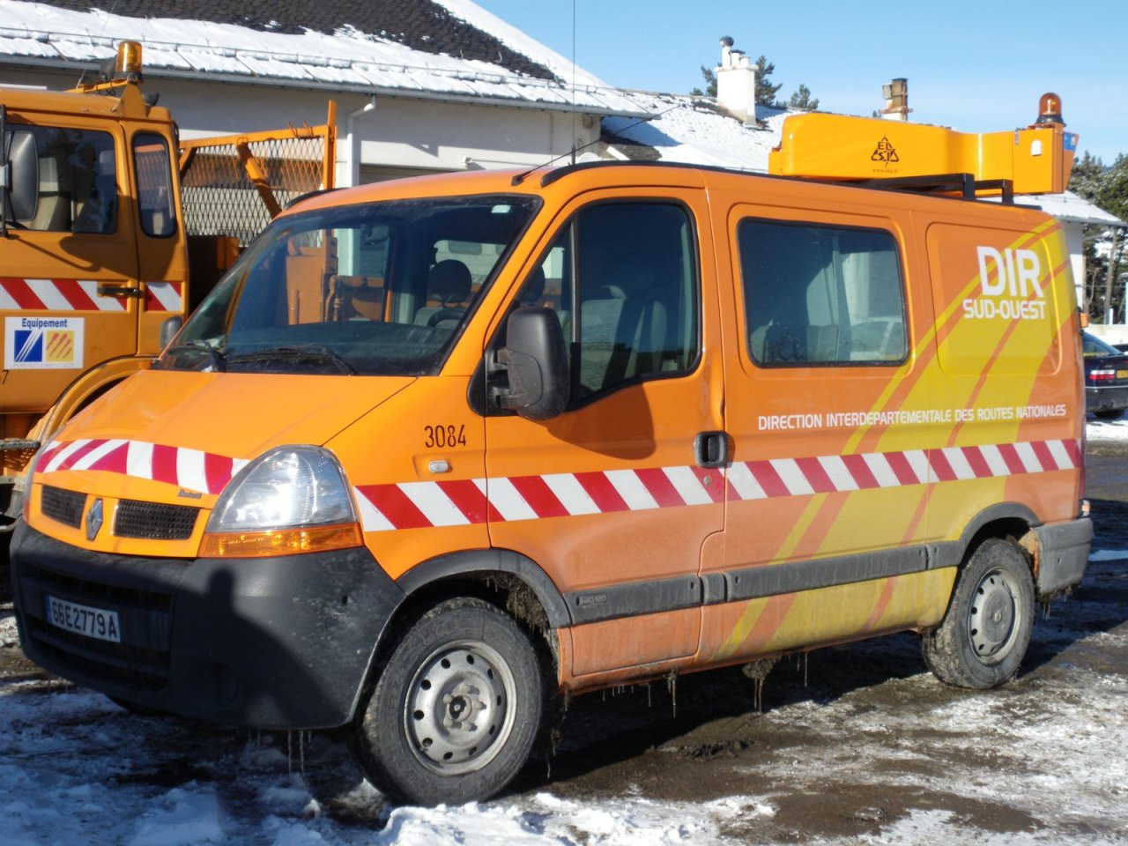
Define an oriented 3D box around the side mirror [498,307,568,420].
[{"bbox_3d":[-0.107,-0.193,5.409,0.150,0.367,0.225,-2,4,-43],"label":"side mirror"}]

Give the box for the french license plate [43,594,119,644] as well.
[{"bbox_3d":[-1.582,0.642,5.463,0.020,0.101,0.458,-11,10,-42],"label":"french license plate"}]

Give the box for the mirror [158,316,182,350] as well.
[{"bbox_3d":[-1.571,-0.270,6.981,0.150,0.368,0.225,-2,4,-43],"label":"mirror"}]

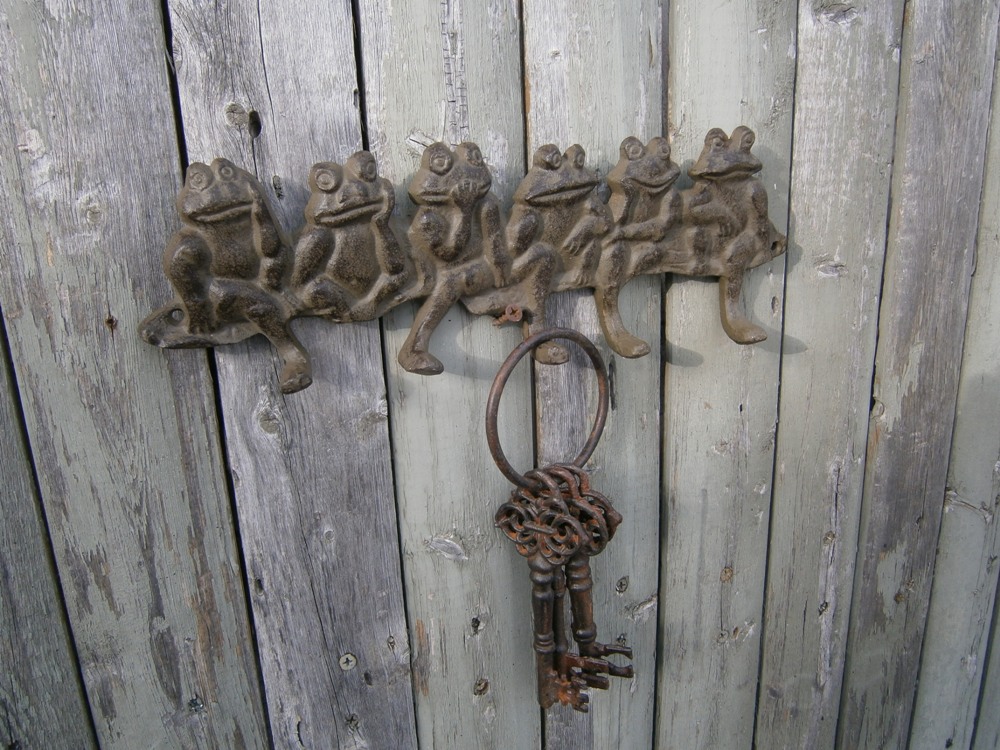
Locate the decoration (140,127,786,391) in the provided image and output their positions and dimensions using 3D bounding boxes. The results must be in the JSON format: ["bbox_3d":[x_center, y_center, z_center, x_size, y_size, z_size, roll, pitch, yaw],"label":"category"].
[{"bbox_3d":[0.012,-0.064,0.402,0.381,0.123,0.045,-8,16,-20],"label":"decoration"}]

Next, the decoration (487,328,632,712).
[{"bbox_3d":[0.037,0.090,0.442,0.088,0.240,0.051,-8,16,-20],"label":"decoration"}]

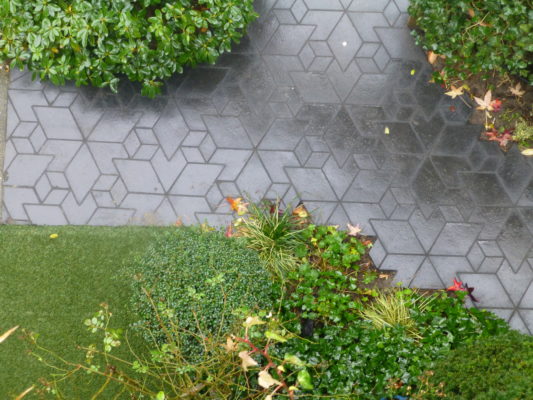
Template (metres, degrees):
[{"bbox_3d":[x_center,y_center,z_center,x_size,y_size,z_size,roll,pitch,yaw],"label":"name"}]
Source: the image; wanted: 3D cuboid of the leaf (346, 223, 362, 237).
[{"bbox_3d":[0.463,0.158,4.290,0.076,0.020,0.076,2,80,1],"label":"leaf"}]

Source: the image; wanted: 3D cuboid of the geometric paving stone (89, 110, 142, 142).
[{"bbox_3d":[-0.848,-0.403,4.581,0.313,0.050,0.181,2,80,2],"label":"geometric paving stone"}]

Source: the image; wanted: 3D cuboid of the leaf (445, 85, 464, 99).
[{"bbox_3d":[1.046,-0.600,4.542,0.106,0.025,0.082,2,80,2],"label":"leaf"}]

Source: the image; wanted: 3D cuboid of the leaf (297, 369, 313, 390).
[{"bbox_3d":[0.165,0.763,3.468,0.069,0.035,0.088,2,80,2],"label":"leaf"}]

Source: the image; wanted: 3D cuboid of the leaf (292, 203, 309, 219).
[{"bbox_3d":[0.179,0.055,4.310,0.085,0.025,0.079,2,80,1],"label":"leaf"}]

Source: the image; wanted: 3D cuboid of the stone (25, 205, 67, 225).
[{"bbox_3d":[-1.206,0.087,4.503,0.261,0.050,0.112,2,80,2],"label":"stone"}]

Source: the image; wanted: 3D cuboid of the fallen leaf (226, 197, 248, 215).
[{"bbox_3d":[-0.156,0.032,4.319,0.106,0.025,0.095,2,80,1],"label":"fallen leaf"}]

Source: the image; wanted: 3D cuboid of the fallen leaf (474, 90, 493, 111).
[{"bbox_3d":[1.170,-0.535,4.390,0.105,0.025,0.108,12,81,3],"label":"fallen leaf"}]

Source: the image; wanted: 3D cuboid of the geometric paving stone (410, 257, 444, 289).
[{"bbox_3d":[0.838,0.380,4.279,0.199,0.045,0.175,2,80,1],"label":"geometric paving stone"}]

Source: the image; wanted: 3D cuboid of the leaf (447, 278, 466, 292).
[{"bbox_3d":[1.015,0.456,4.357,0.099,0.030,0.074,2,80,2],"label":"leaf"}]

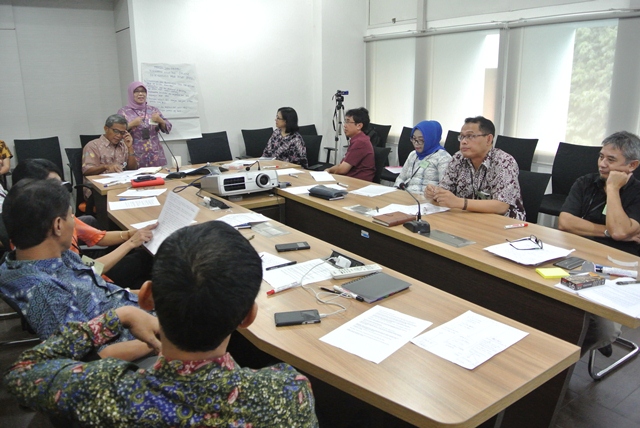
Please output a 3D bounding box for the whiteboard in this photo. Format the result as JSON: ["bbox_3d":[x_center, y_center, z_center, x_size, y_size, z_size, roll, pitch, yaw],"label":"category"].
[{"bbox_3d":[-1.617,-1.229,5.250,0.610,0.830,0.030,-9,12,-28],"label":"whiteboard"}]

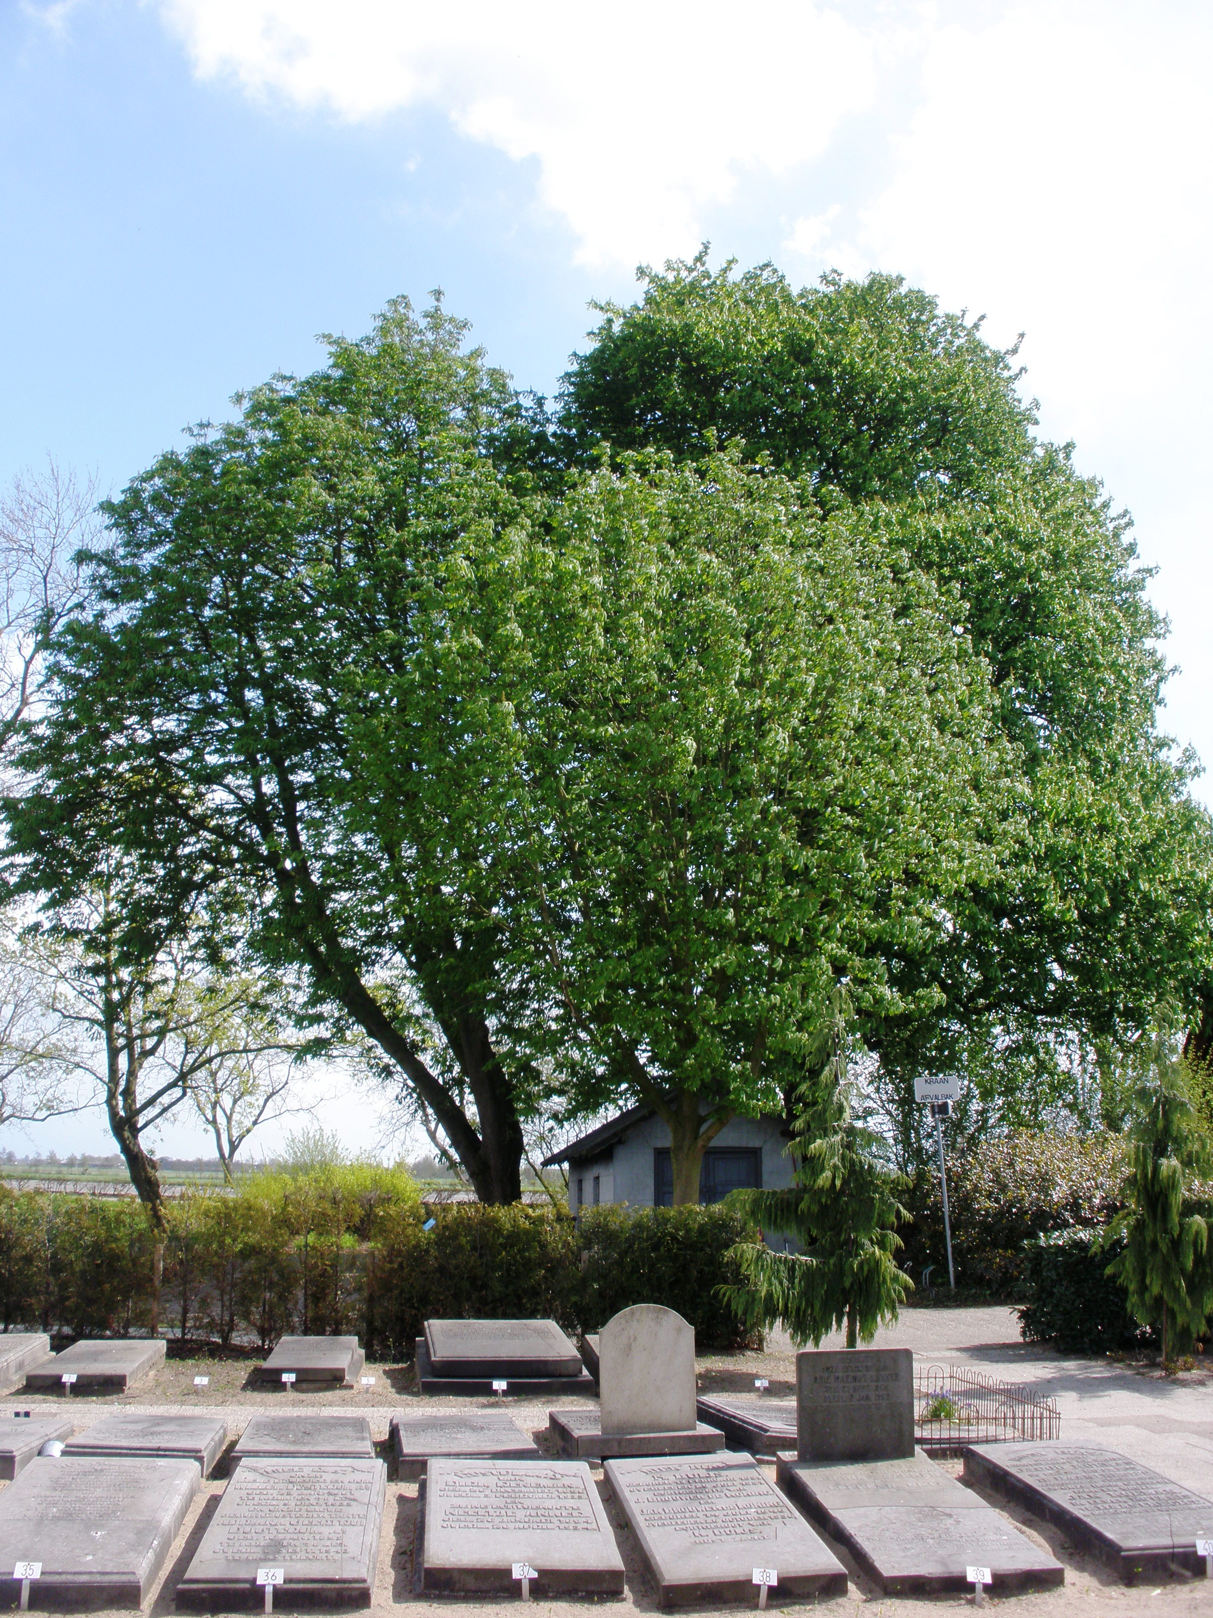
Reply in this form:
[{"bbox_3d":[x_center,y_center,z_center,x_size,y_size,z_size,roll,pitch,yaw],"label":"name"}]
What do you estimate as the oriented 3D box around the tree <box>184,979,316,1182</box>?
[{"bbox_3d":[-19.846,15.092,93.878,7.400,11.218,6.800,0,-12,0],"label":"tree"}]

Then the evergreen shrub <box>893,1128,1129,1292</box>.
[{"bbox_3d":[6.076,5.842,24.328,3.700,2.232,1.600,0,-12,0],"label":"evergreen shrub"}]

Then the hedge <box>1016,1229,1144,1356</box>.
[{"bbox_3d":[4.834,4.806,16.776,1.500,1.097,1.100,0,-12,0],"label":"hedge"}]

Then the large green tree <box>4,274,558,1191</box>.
[{"bbox_3d":[-5.927,-0.970,31.888,10.800,18.496,10.000,0,-12,0],"label":"large green tree"}]

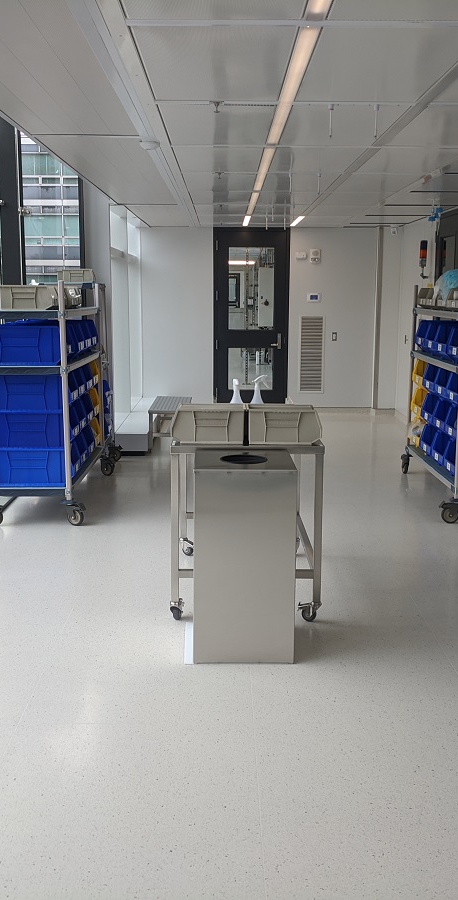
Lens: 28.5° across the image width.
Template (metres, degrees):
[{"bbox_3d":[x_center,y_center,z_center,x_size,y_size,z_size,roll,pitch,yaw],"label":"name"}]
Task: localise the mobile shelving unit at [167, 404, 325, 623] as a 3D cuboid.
[{"bbox_3d":[0.090,0.235,5.059,0.760,1.100,1.220,0,10,0],"label":"mobile shelving unit"}]

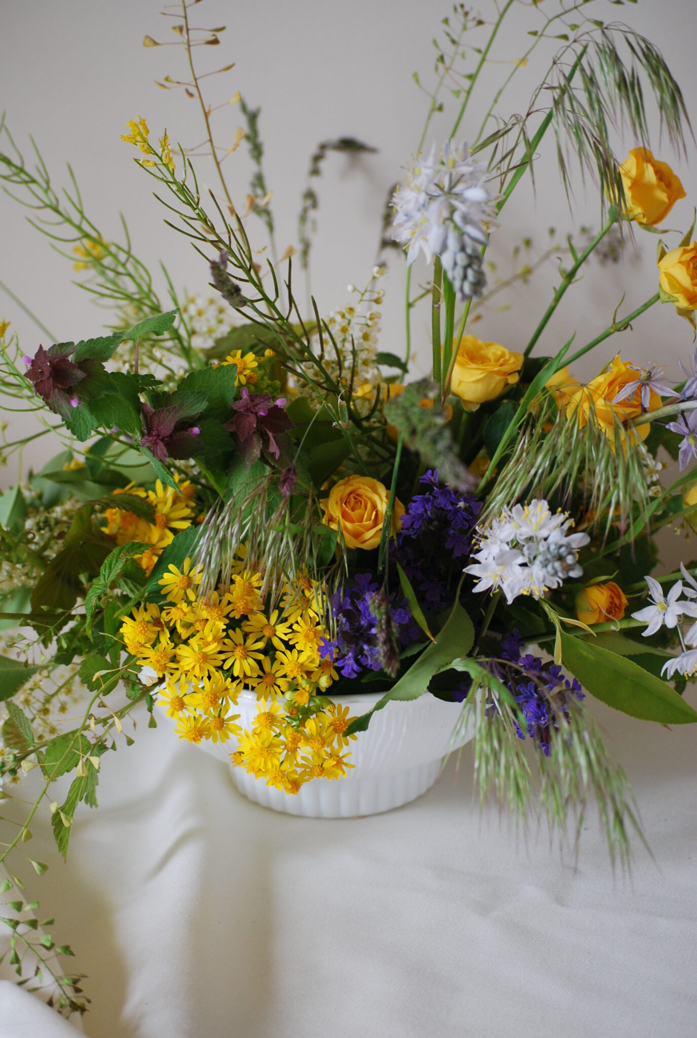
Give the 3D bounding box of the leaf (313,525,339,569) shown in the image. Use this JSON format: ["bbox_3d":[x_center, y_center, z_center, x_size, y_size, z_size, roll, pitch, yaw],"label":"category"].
[{"bbox_3d":[-0.011,0.013,1.100,0.014,0.021,0.010,-3,15,-11],"label":"leaf"}]

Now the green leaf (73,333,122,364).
[{"bbox_3d":[-0.120,-0.081,1.130,0.026,0.007,0.017,-21,44,-5],"label":"green leaf"}]

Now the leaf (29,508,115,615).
[{"bbox_3d":[-0.136,0.020,1.165,0.039,0.053,0.022,17,6,-4],"label":"leaf"}]

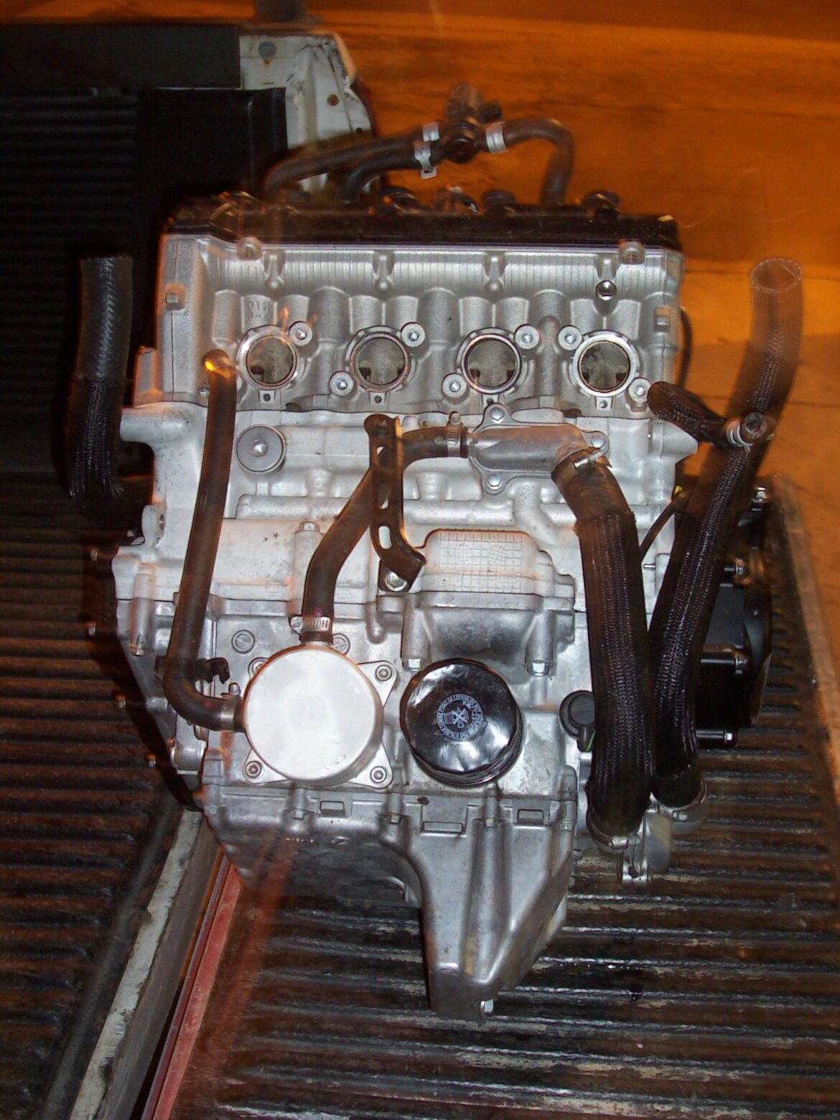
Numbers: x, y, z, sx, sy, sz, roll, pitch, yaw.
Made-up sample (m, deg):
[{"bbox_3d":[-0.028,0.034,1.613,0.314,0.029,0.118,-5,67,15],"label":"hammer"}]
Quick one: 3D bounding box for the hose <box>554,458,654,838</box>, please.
[{"bbox_3d":[0.112,0.052,0.905,0.051,0.058,0.238,-3,74,0],"label":"hose"}]

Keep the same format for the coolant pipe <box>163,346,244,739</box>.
[{"bbox_3d":[-0.136,-0.011,0.925,0.049,0.042,0.234,-1,73,0],"label":"coolant pipe"}]

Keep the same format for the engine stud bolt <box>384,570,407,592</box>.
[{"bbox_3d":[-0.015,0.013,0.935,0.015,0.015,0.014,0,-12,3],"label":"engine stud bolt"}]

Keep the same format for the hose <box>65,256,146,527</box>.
[{"bbox_3d":[-0.211,-0.114,1.005,0.054,0.178,0.045,2,-3,0],"label":"hose"}]

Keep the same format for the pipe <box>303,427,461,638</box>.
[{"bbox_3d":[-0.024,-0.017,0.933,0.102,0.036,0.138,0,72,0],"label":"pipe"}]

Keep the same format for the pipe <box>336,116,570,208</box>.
[{"bbox_3d":[0.026,-0.284,1.070,0.165,0.074,0.055,0,-6,0],"label":"pipe"}]

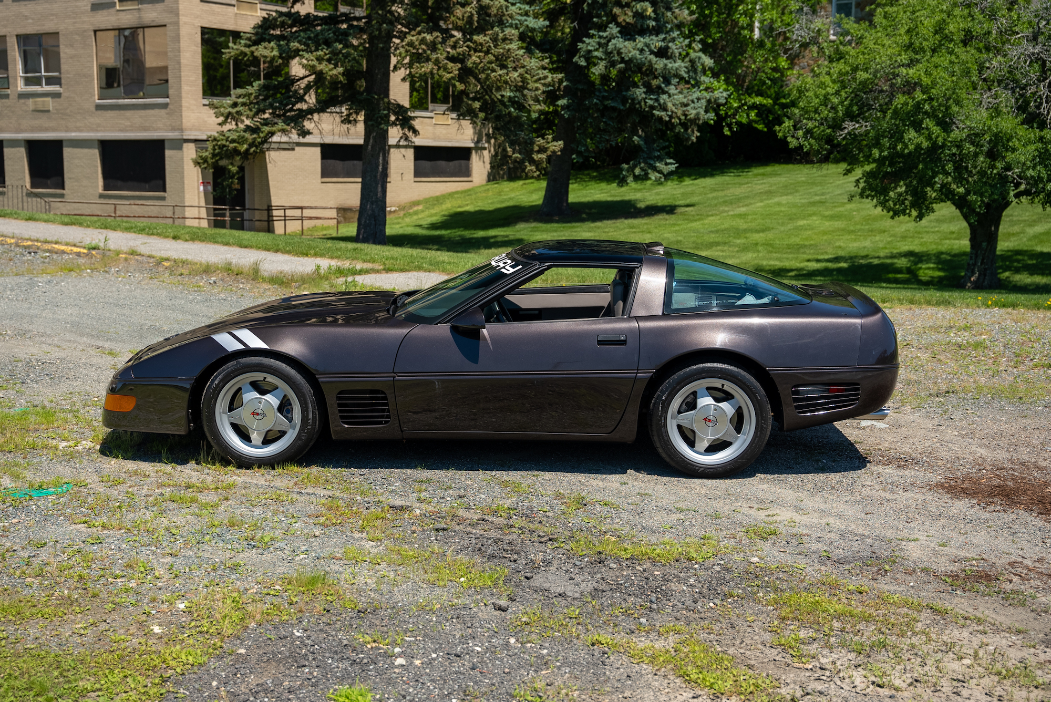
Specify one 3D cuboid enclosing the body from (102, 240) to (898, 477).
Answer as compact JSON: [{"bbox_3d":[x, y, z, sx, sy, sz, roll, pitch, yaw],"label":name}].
[{"bbox_3d":[-0.147,-0.055,7.414,4.500,1.185,1.830,1,9,3],"label":"body"}]

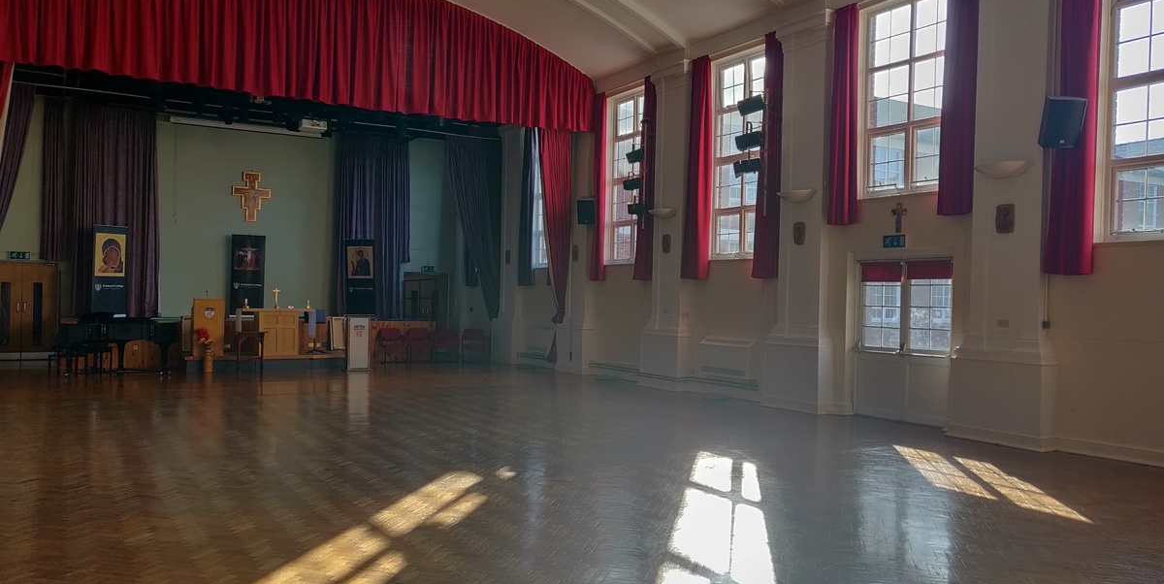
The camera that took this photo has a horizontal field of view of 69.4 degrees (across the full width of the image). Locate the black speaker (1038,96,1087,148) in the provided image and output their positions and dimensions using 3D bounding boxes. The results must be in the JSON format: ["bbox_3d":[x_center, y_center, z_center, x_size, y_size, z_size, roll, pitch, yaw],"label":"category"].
[{"bbox_3d":[5.030,-1.783,8.856,0.360,0.510,0.300,1,21,8],"label":"black speaker"}]

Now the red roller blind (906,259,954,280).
[{"bbox_3d":[4.577,-0.291,11.091,0.060,0.275,0.702,1,0,-31],"label":"red roller blind"}]

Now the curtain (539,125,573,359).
[{"bbox_3d":[-0.597,-1.057,18.080,0.815,5.157,0.300,1,0,-31],"label":"curtain"}]

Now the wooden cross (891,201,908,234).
[{"bbox_3d":[4.455,-1.041,11.791,0.030,0.422,0.257,2,-1,-32],"label":"wooden cross"}]

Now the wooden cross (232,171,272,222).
[{"bbox_3d":[-8.308,-2.403,21.147,0.923,1.281,0.060,2,-1,-32],"label":"wooden cross"}]

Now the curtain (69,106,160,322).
[{"bbox_3d":[-10.773,-1.874,19.500,1.741,4.880,0.250,1,0,-31],"label":"curtain"}]

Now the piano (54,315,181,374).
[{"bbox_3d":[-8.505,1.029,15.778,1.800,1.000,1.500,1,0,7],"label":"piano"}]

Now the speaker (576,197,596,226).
[{"bbox_3d":[0.089,-1.615,17.075,0.360,0.510,0.300,1,15,7],"label":"speaker"}]

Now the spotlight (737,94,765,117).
[{"bbox_3d":[2.744,-3.011,13.629,0.380,0.250,0.260,-13,-7,24],"label":"spotlight"}]

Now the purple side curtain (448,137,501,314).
[{"bbox_3d":[-2.668,-1.617,21.208,1.612,4.614,0.280,2,-1,-32],"label":"purple side curtain"}]

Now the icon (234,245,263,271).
[{"bbox_3d":[-8.180,-0.819,20.581,0.672,0.617,0.030,2,-1,-32],"label":"icon"}]

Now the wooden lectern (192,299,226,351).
[{"bbox_3d":[-7.374,0.697,16.569,0.540,1.106,0.440,1,0,-31],"label":"wooden lectern"}]

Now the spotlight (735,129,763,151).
[{"bbox_3d":[2.573,-2.323,12.906,0.410,0.250,0.250,-13,-4,13],"label":"spotlight"}]

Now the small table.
[{"bbox_3d":[-6.597,1.196,16.720,0.569,0.848,0.450,2,-1,-32],"label":"small table"}]

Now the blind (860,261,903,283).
[{"bbox_3d":[4.326,-0.286,12.113,0.050,0.298,0.716,2,-1,-32],"label":"blind"}]

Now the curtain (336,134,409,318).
[{"bbox_3d":[-5.563,-1.771,22.387,2.010,4.907,0.300,2,-1,-32],"label":"curtain"}]

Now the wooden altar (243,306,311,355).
[{"bbox_3d":[-6.341,0.823,17.271,1.533,0.951,0.650,1,0,-31],"label":"wooden altar"}]

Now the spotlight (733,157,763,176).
[{"bbox_3d":[2.701,-2.040,13.650,0.380,0.250,0.260,-6,-3,24],"label":"spotlight"}]

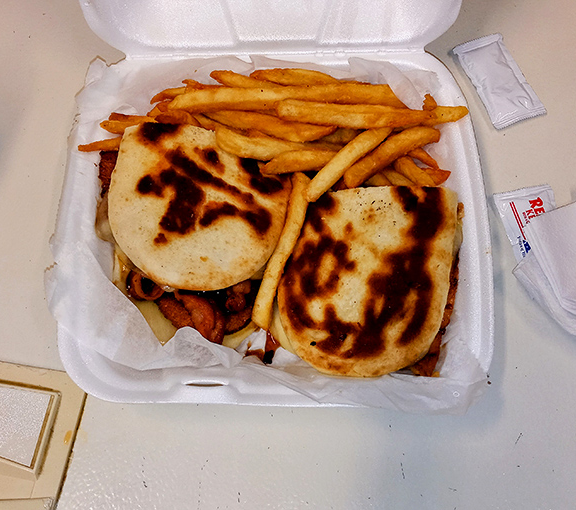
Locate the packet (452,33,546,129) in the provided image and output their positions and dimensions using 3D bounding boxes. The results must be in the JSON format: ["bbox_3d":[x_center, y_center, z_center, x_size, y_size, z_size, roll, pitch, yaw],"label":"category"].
[{"bbox_3d":[0.146,-0.121,0.379,0.038,0.008,0.069,-20,73,-4],"label":"packet"}]

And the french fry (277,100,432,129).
[{"bbox_3d":[0.040,-0.083,0.327,0.093,0.011,0.012,5,73,4],"label":"french fry"}]

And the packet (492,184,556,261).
[{"bbox_3d":[0.157,-0.011,0.344,0.038,0.008,0.069,-11,72,-1],"label":"packet"}]

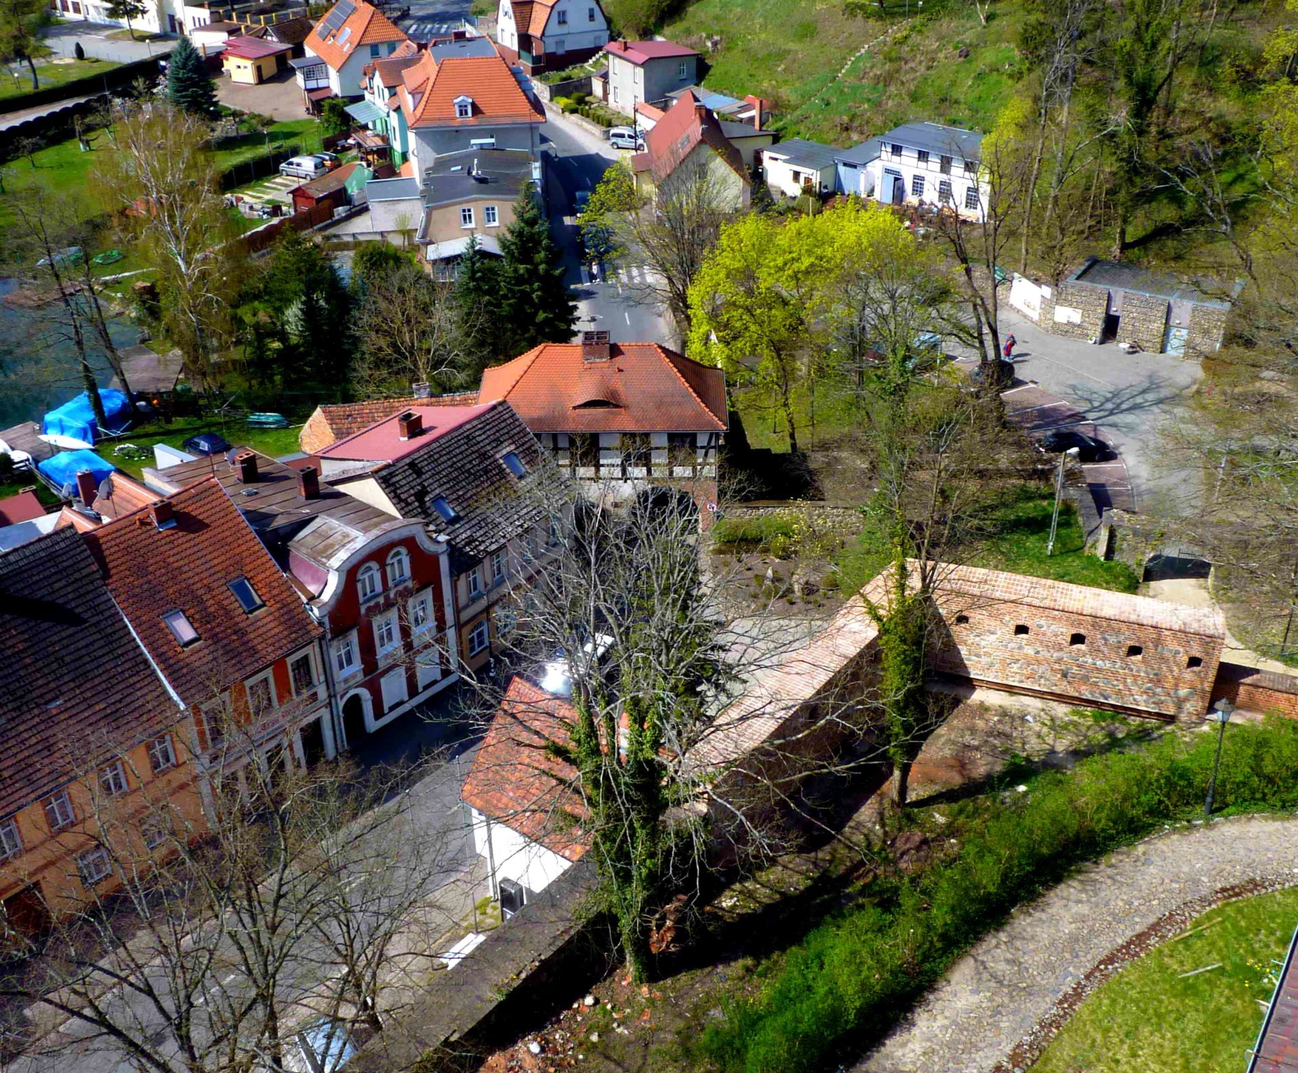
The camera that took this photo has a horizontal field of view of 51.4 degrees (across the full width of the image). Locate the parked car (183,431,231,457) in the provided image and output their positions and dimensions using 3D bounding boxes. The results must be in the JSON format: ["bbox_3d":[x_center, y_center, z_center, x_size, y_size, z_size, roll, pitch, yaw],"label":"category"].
[{"bbox_3d":[-28.370,-5.860,86.650,3.650,1.420,1.630,22,38,32],"label":"parked car"}]

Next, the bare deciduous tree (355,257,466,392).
[{"bbox_3d":[-14.785,-12.425,85.377,7.500,9.800,7.500,0,31,0],"label":"bare deciduous tree"}]

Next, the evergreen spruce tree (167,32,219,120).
[{"bbox_3d":[-48.474,-48.076,140.760,5.000,8.200,5.000,0,32,0],"label":"evergreen spruce tree"}]

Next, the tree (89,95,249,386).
[{"bbox_3d":[-30.049,-17.983,87.895,9.800,18.700,9.500,0,31,0],"label":"tree"}]

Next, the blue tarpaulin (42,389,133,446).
[{"bbox_3d":[-37.030,-8.040,89.640,3.100,1.700,4.700,12,33,20],"label":"blue tarpaulin"}]

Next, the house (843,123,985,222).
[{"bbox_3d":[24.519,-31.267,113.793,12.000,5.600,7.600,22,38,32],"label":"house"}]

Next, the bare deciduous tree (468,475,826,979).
[{"bbox_3d":[-0.110,6.503,39.067,9.800,17.000,9.500,0,31,0],"label":"bare deciduous tree"}]

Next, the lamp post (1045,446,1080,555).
[{"bbox_3d":[21.150,-1.710,68.820,0.900,6.100,0.300,-8,32,-13],"label":"lamp post"}]

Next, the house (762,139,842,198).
[{"bbox_3d":[13.700,-31.948,117.903,5.800,3.100,4.700,25,39,35],"label":"house"}]

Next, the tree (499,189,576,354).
[{"bbox_3d":[-7.270,-16.140,86.530,5.400,13.000,5.400,0,31,0],"label":"tree"}]

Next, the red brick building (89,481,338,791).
[{"bbox_3d":[-19.450,3.490,55.640,11.600,11.100,6.300,25,39,35],"label":"red brick building"}]

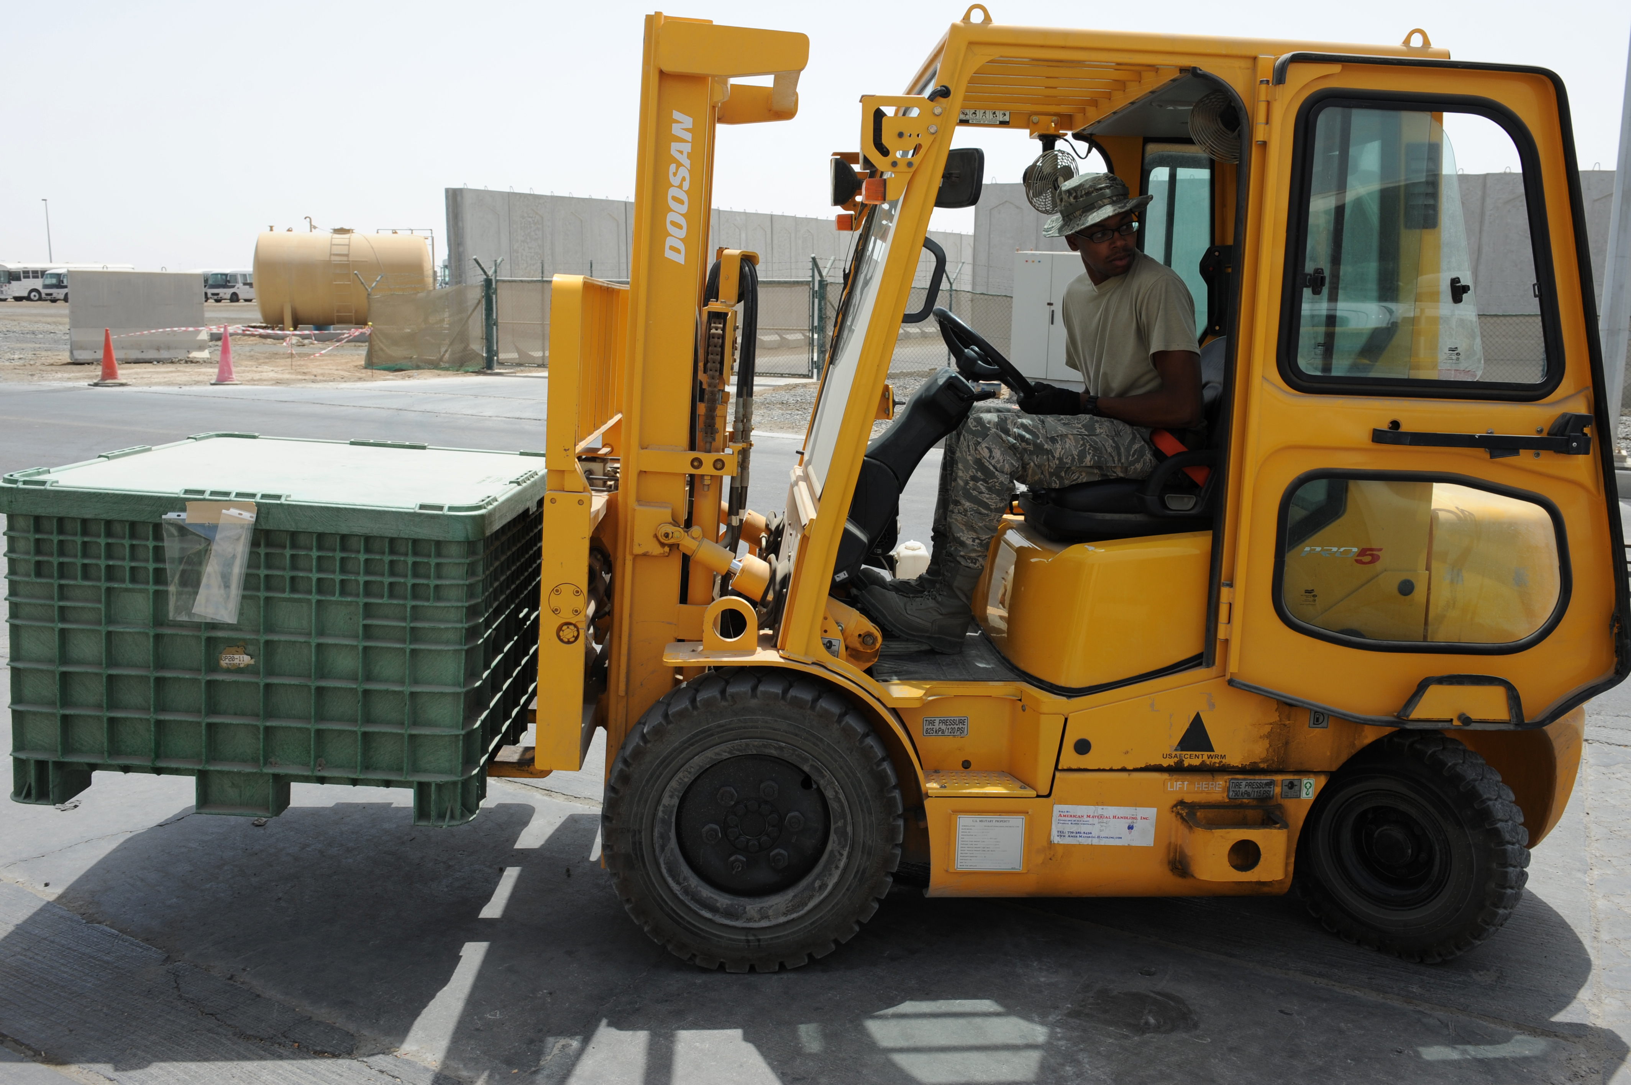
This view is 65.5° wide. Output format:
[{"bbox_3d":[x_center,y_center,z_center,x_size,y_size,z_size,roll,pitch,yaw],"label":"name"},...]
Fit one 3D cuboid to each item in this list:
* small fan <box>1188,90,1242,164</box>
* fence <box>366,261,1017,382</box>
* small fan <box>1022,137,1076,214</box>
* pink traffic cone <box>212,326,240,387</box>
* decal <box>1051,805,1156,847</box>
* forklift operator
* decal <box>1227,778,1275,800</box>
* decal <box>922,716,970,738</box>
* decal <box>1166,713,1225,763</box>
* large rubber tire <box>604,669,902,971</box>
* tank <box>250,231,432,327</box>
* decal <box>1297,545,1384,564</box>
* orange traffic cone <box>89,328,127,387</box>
[{"bbox_3d":[0.960,-0.971,2.960,0.180,0.180,0.130,0,-7,-8],"label":"small fan"},{"bbox_3d":[-2.877,-4.973,28.200,14.700,2.400,1.200,3,11,7],"label":"fence"},{"bbox_3d":[0.679,-1.074,3.713,0.198,0.230,0.115,-6,13,-34],"label":"small fan"},{"bbox_3d":[-9.587,-3.032,20.600,0.460,0.930,0.460,-4,12,-24],"label":"pink traffic cone"},{"bbox_3d":[0.697,0.684,3.057,0.250,0.098,0.005,2,10,-4],"label":"decal"},{"bbox_3d":[0.581,-0.329,3.381,0.900,1.290,0.580,-2,11,-15],"label":"forklift operator"},{"bbox_3d":[1.029,0.582,2.989,0.111,0.052,0.004,1,10,-2],"label":"decal"},{"bbox_3d":[0.318,0.450,3.090,0.112,0.052,0.004,1,10,-2],"label":"decal"},{"bbox_3d":[0.892,0.461,2.978,0.141,0.122,0.004,1,10,-2],"label":"decal"},{"bbox_3d":[-0.148,0.659,3.054,0.705,0.705,0.215,1,10,-2],"label":"large rubber tire"},{"bbox_3d":[-13.425,-7.469,36.000,4.727,2.772,2.574,-2,11,-20],"label":"tank"},{"bbox_3d":[1.247,0.033,3.005,0.200,0.041,0.004,1,11,-3],"label":"decal"},{"bbox_3d":[-11.481,-3.011,20.600,0.490,0.920,0.490,-5,12,-29],"label":"orange traffic cone"}]

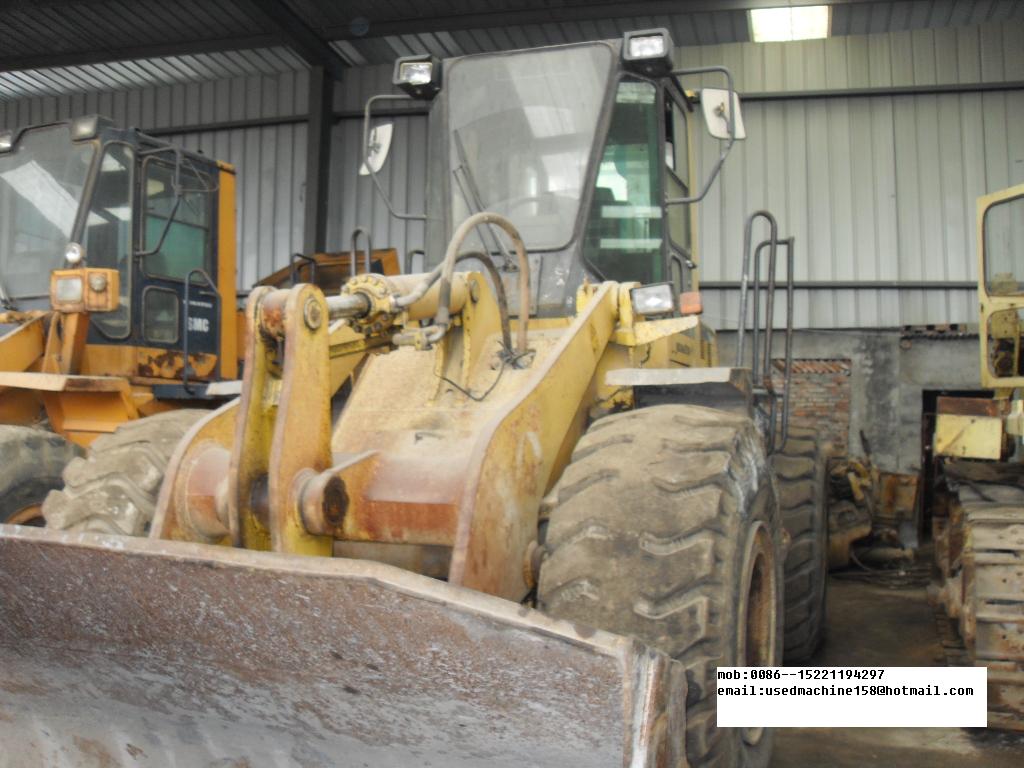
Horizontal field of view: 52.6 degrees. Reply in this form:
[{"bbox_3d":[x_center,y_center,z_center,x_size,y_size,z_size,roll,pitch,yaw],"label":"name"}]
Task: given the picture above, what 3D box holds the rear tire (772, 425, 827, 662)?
[{"bbox_3d":[1.732,1.021,6.690,0.585,1.570,1.590,-1,-3,20],"label":"rear tire"}]

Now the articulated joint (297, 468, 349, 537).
[{"bbox_3d":[-0.591,0.369,3.228,0.115,0.195,0.190,-1,-3,20],"label":"articulated joint"}]

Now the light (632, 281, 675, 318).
[{"bbox_3d":[0.597,-0.345,4.292,0.185,0.135,0.120,-1,-3,20],"label":"light"}]

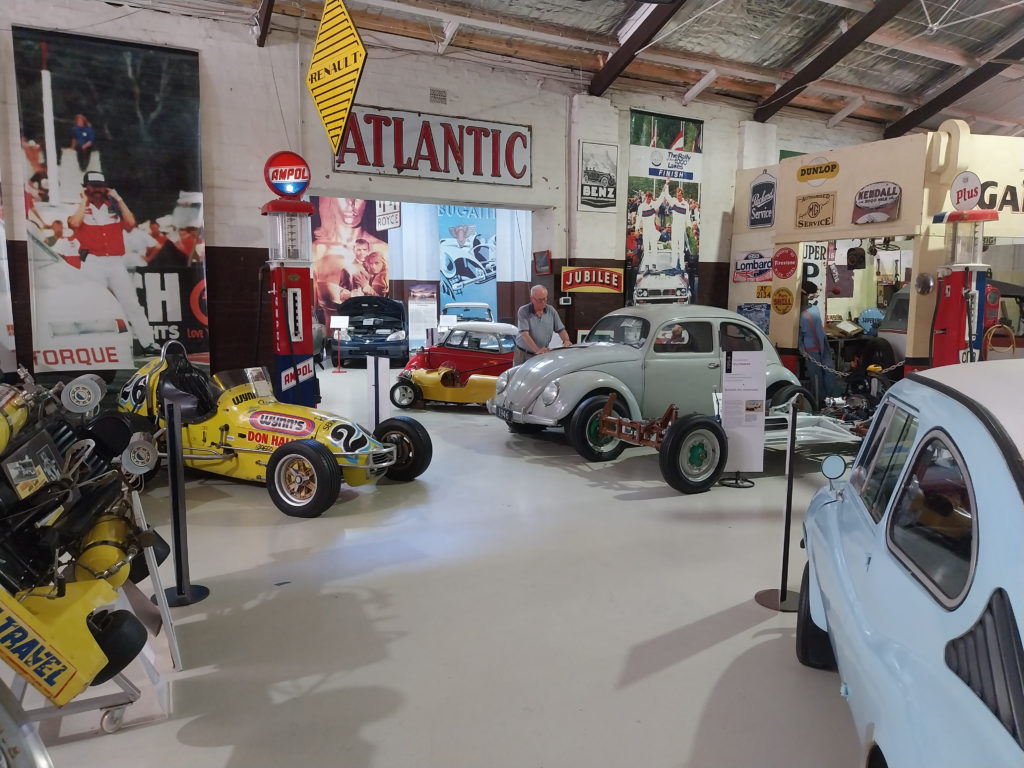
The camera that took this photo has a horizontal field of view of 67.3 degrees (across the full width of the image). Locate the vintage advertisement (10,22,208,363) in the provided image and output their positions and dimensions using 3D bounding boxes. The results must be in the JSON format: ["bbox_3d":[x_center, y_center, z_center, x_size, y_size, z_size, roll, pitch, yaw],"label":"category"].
[{"bbox_3d":[-3.775,-1.678,7.370,1.544,3.101,0.030,-3,8,-27],"label":"vintage advertisement"}]

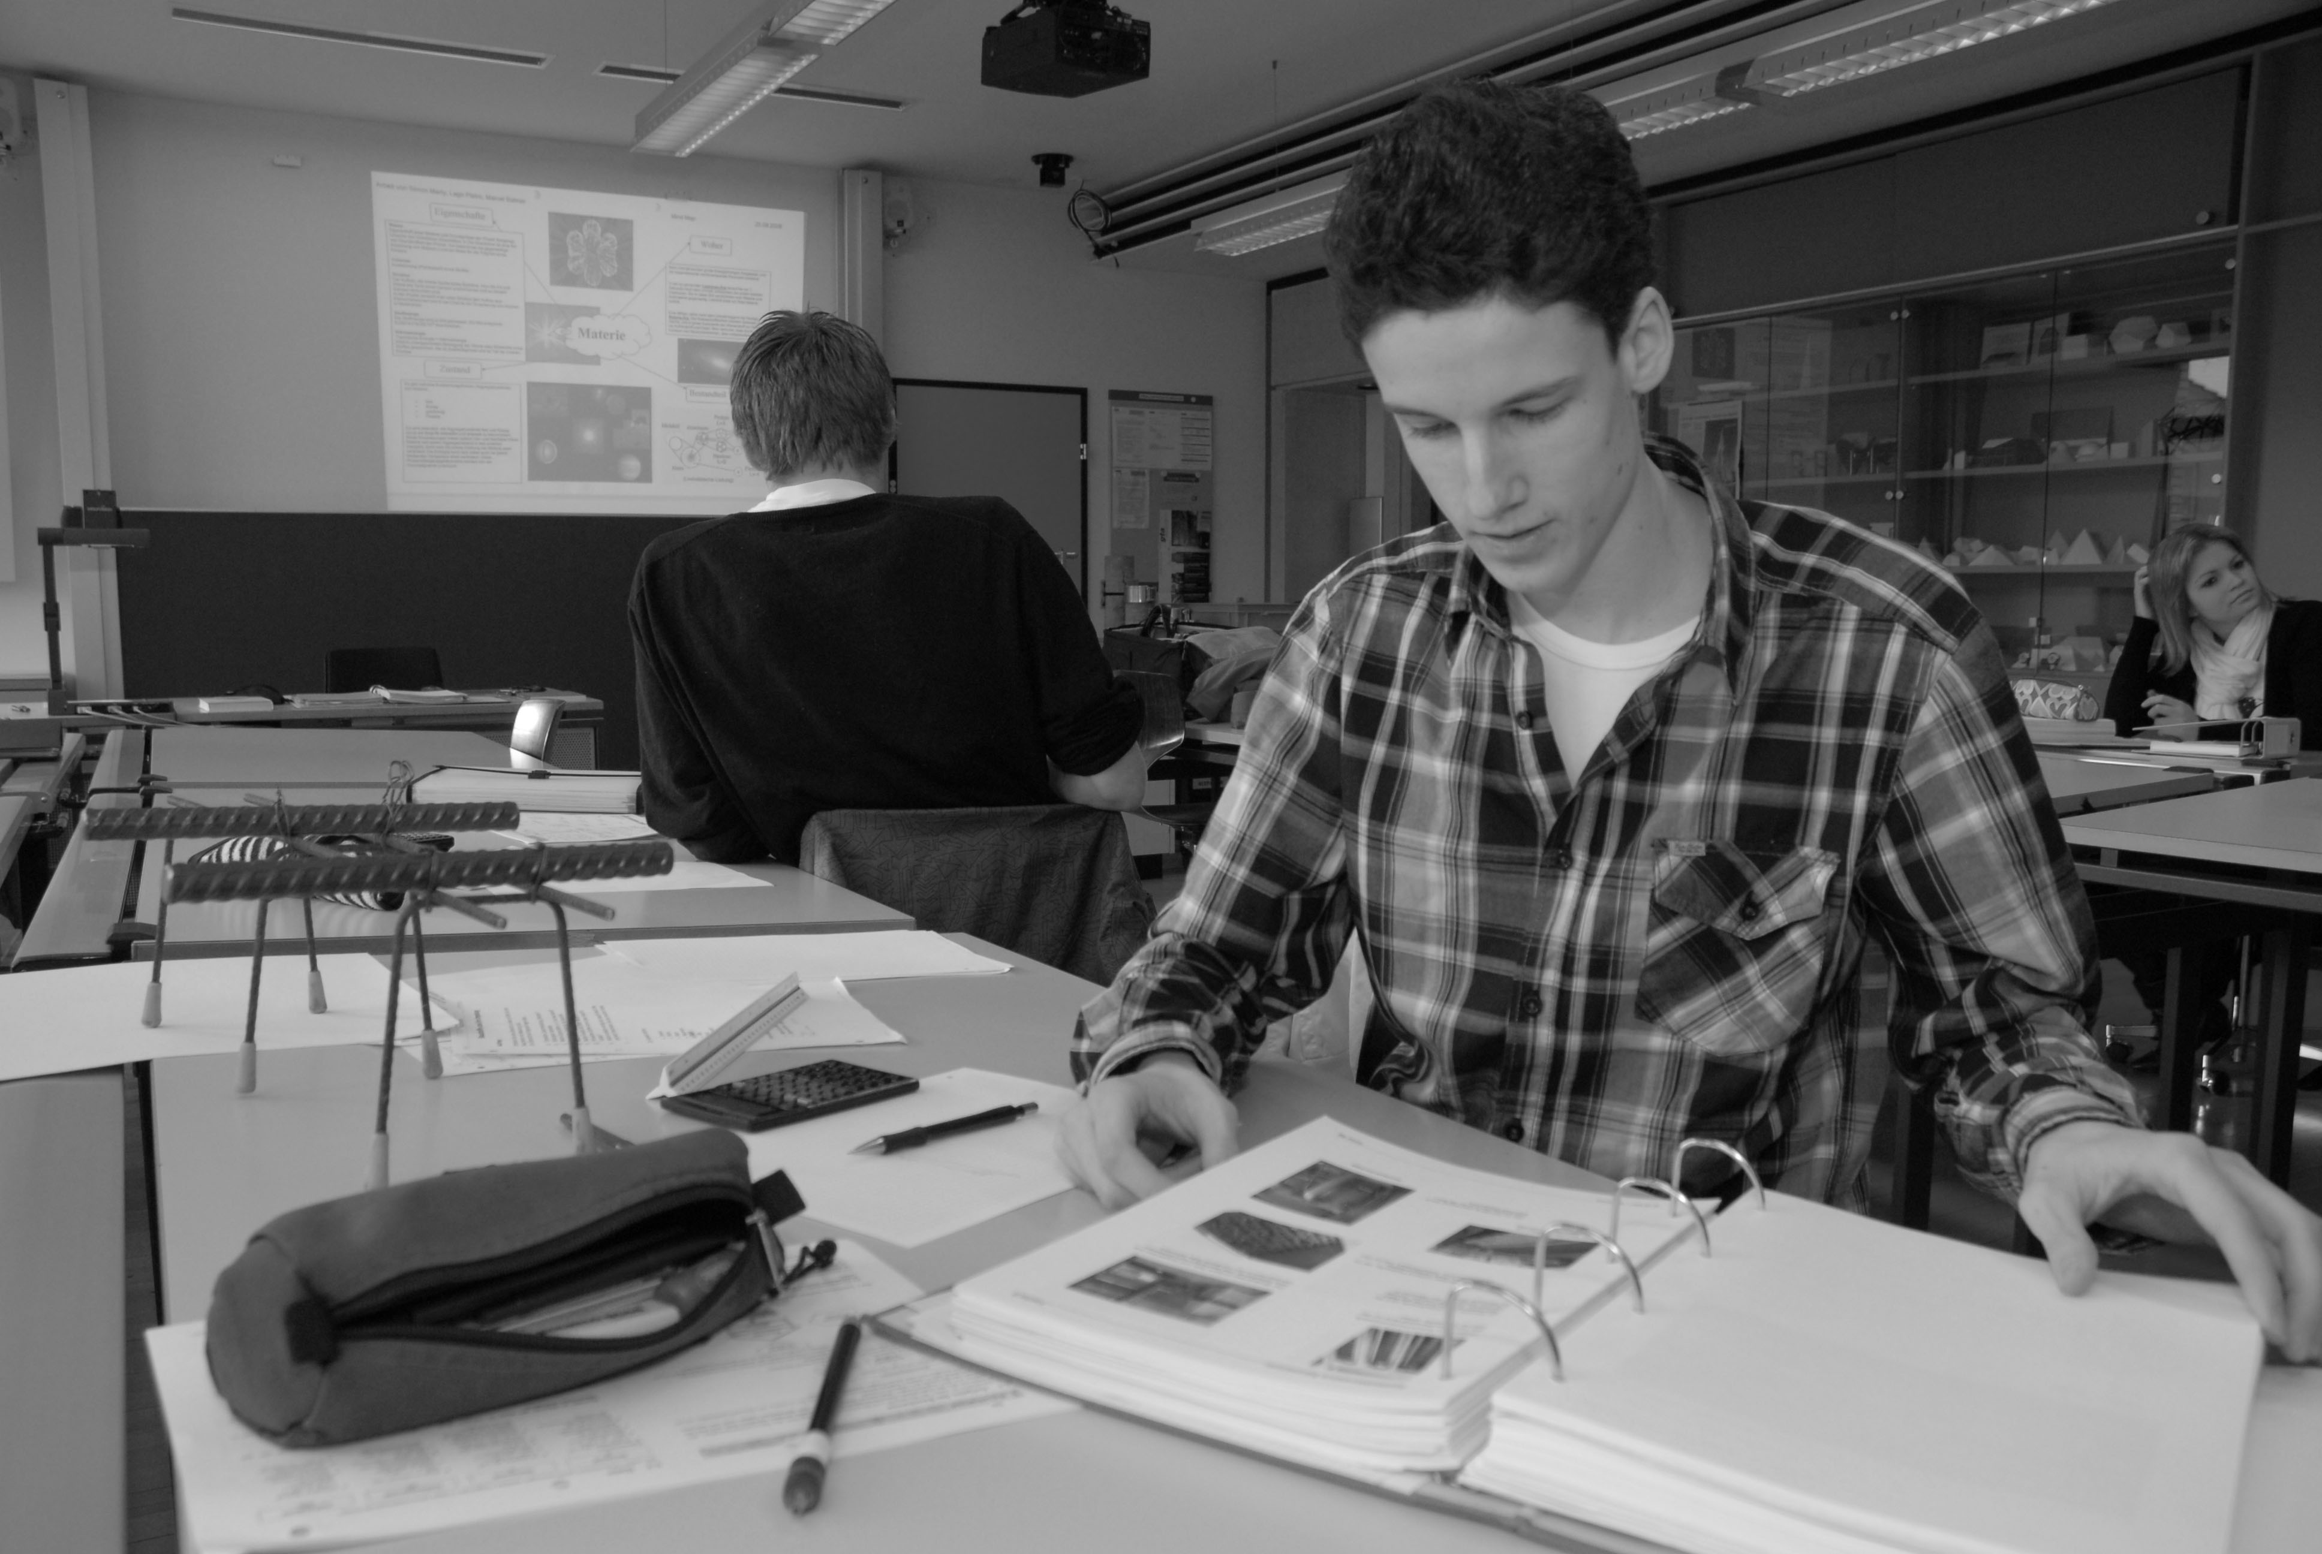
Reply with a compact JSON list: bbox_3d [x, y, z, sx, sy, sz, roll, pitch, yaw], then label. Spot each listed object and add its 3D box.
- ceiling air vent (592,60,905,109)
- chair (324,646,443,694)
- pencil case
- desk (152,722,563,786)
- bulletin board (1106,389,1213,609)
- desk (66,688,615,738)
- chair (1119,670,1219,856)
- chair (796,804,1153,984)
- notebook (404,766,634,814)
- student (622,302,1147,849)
[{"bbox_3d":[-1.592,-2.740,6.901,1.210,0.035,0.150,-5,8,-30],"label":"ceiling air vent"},{"bbox_3d":[-2.654,-0.007,6.056,0.460,0.870,0.500,-4,7,-30],"label":"chair"},{"bbox_3d":[-0.243,0.190,0.668,0.088,0.078,0.205,7,6,40],"label":"pencil case"},{"bbox_3d":[-1.600,0.317,3.468,0.700,0.770,1.310,-4,7,-29],"label":"desk"},{"bbox_3d":[0.001,-1.394,8.792,0.610,1.060,0.020,-4,7,-30],"label":"bulletin board"},{"bbox_3d":[-2.272,0.171,4.920,1.270,0.756,0.800,-4,7,-30],"label":"desk"},{"bbox_3d":[0.141,0.140,4.672,0.500,0.850,0.420,-4,7,-30],"label":"chair"},{"bbox_3d":[-0.278,0.415,2.368,0.430,0.800,0.500,-2,6,-13],"label":"chair"},{"bbox_3d":[-0.967,0.012,2.677,0.310,0.056,0.280,2,4,-18],"label":"notebook"},{"bbox_3d":[-0.400,0.106,2.445,0.620,1.400,0.750,-2,6,-12],"label":"student"}]

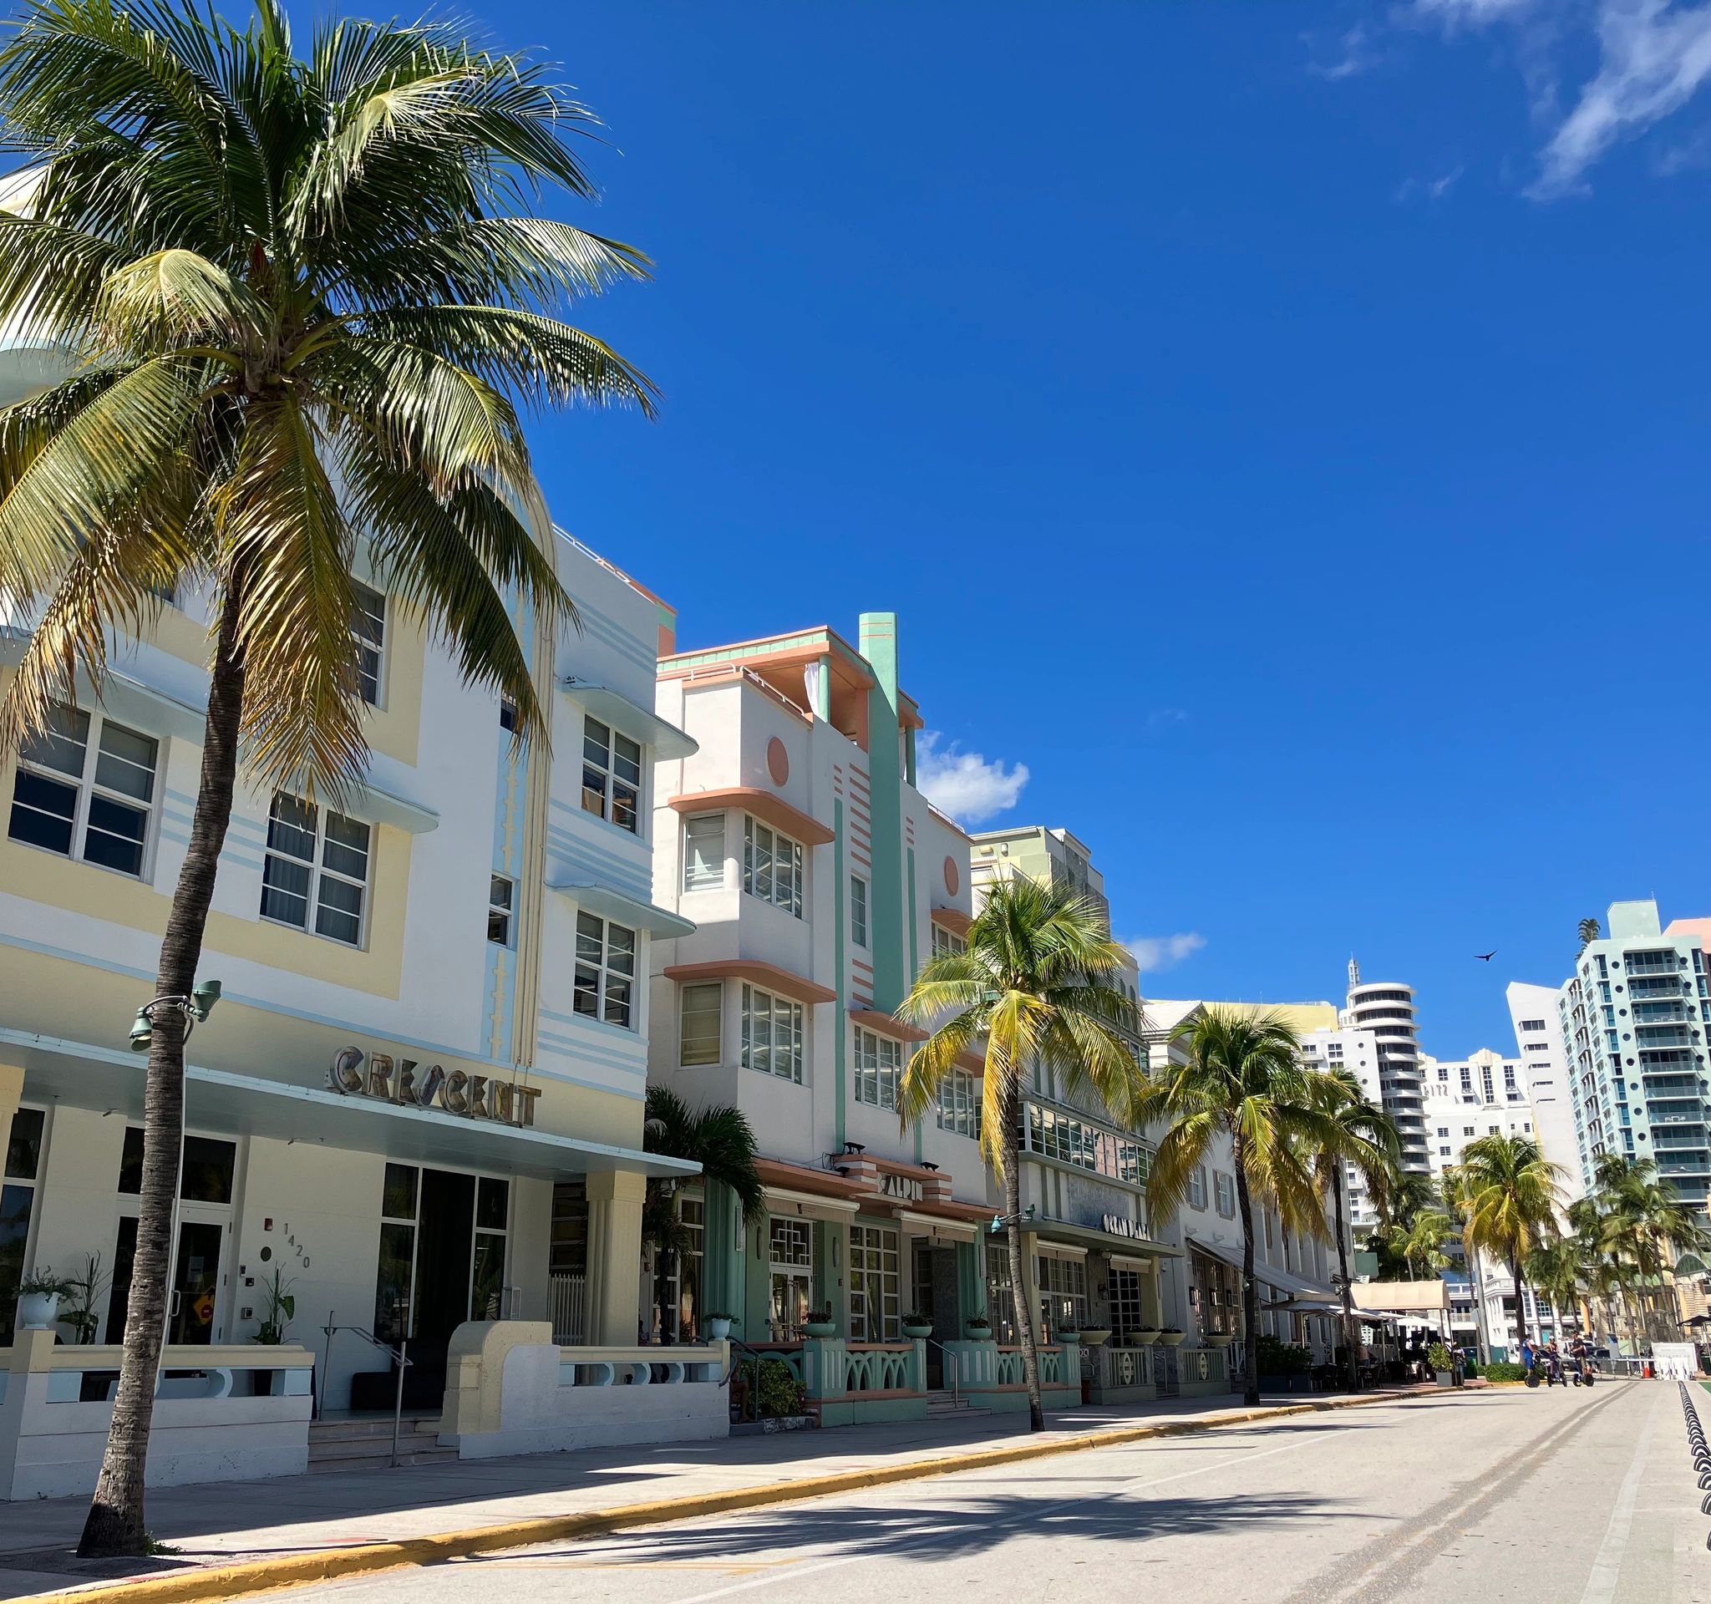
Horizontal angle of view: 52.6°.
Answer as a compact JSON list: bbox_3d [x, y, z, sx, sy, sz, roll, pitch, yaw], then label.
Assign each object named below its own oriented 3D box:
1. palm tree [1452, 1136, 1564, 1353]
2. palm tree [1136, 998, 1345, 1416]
[{"bbox_3d":[27.284,18.592,71.157,4.716,9.808,4.716,-9,-20,23],"label":"palm tree"},{"bbox_3d":[8.184,8.375,36.291,4.581,8.123,4.581,-9,-20,23],"label":"palm tree"}]

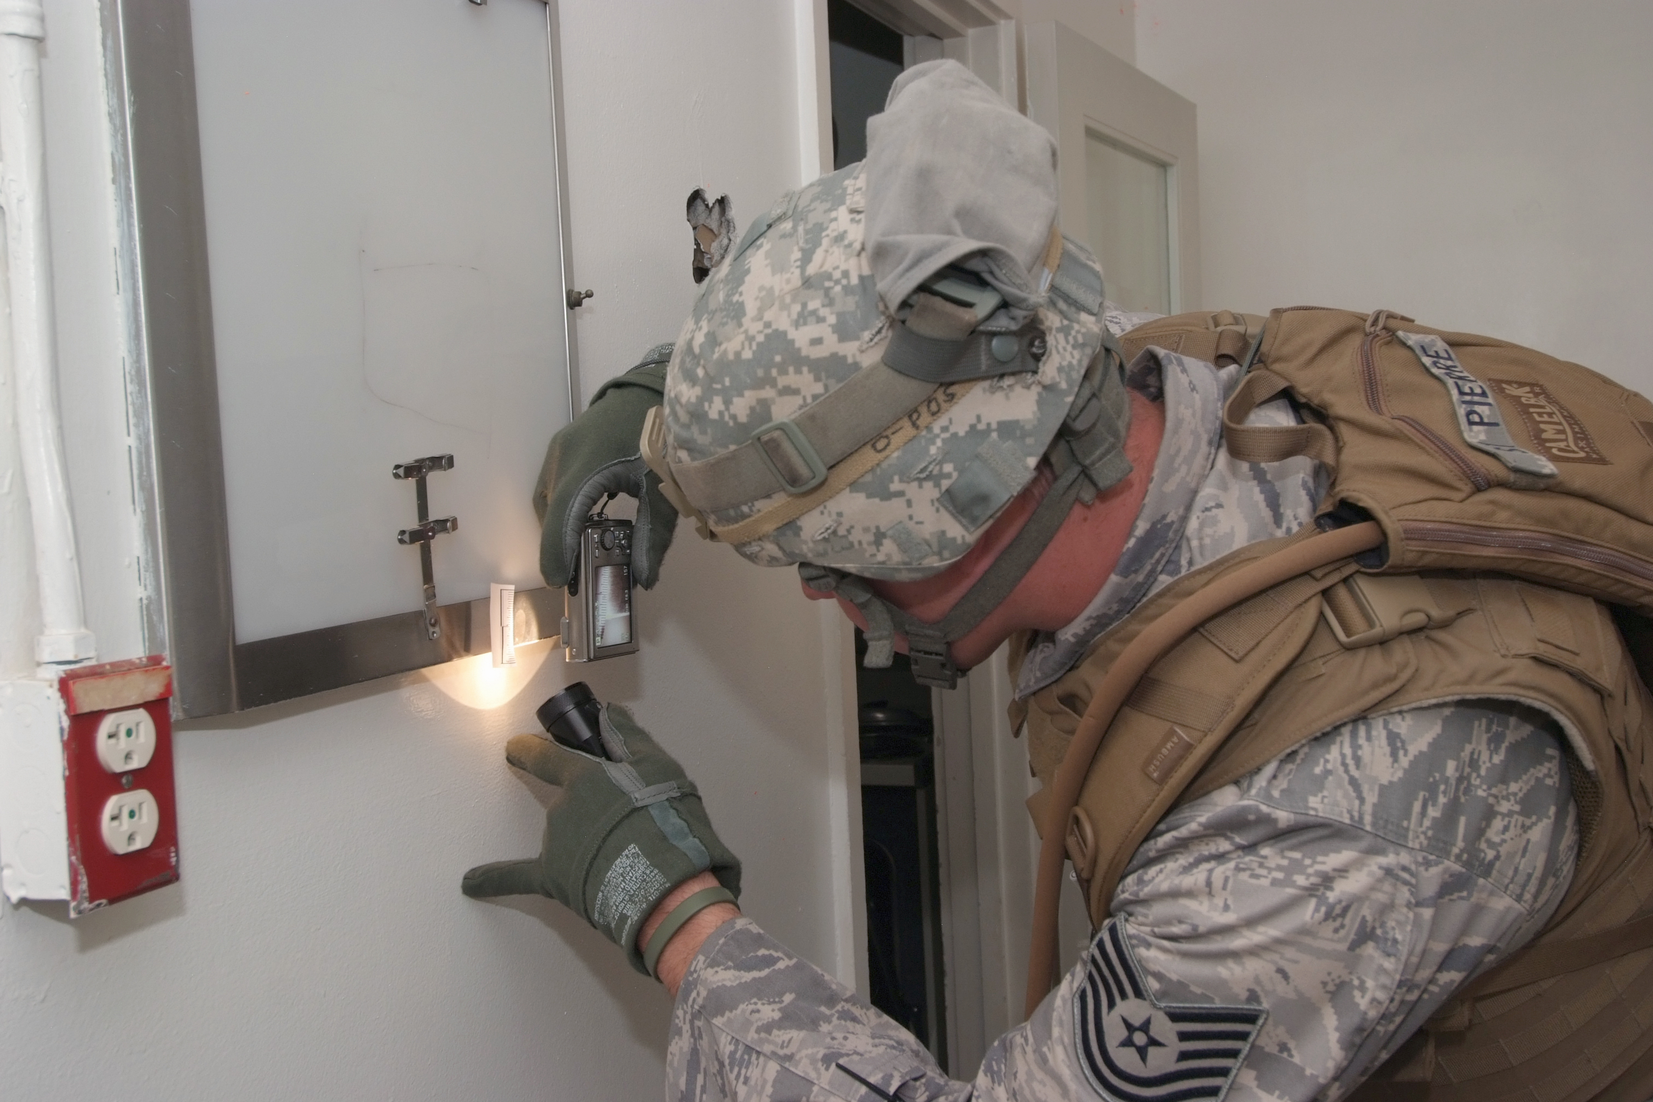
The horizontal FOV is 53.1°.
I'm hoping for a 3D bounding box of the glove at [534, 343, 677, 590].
[{"bbox_3d":[-0.145,-0.056,1.120,0.105,0.175,0.110,24,-7,-6],"label":"glove"}]

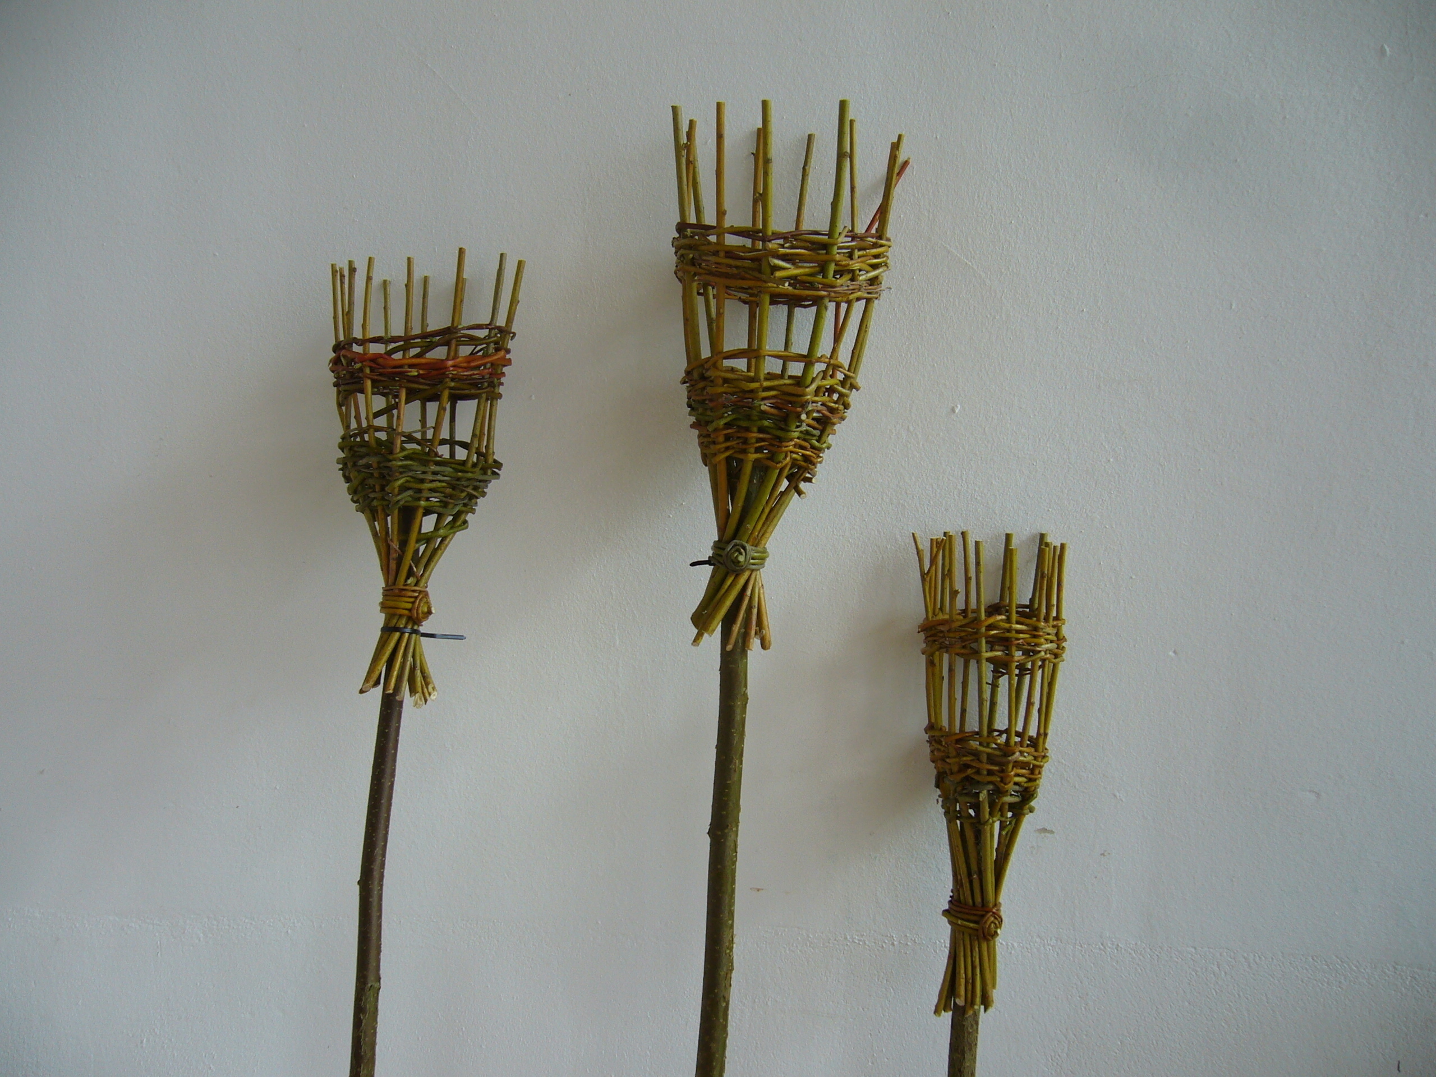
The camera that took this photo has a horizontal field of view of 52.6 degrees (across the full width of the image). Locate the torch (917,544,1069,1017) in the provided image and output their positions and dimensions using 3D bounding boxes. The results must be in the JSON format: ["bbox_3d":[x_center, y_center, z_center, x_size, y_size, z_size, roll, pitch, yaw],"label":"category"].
[{"bbox_3d":[0.227,0.201,1.250,0.131,0.412,0.128,2,5,0],"label":"torch"}]

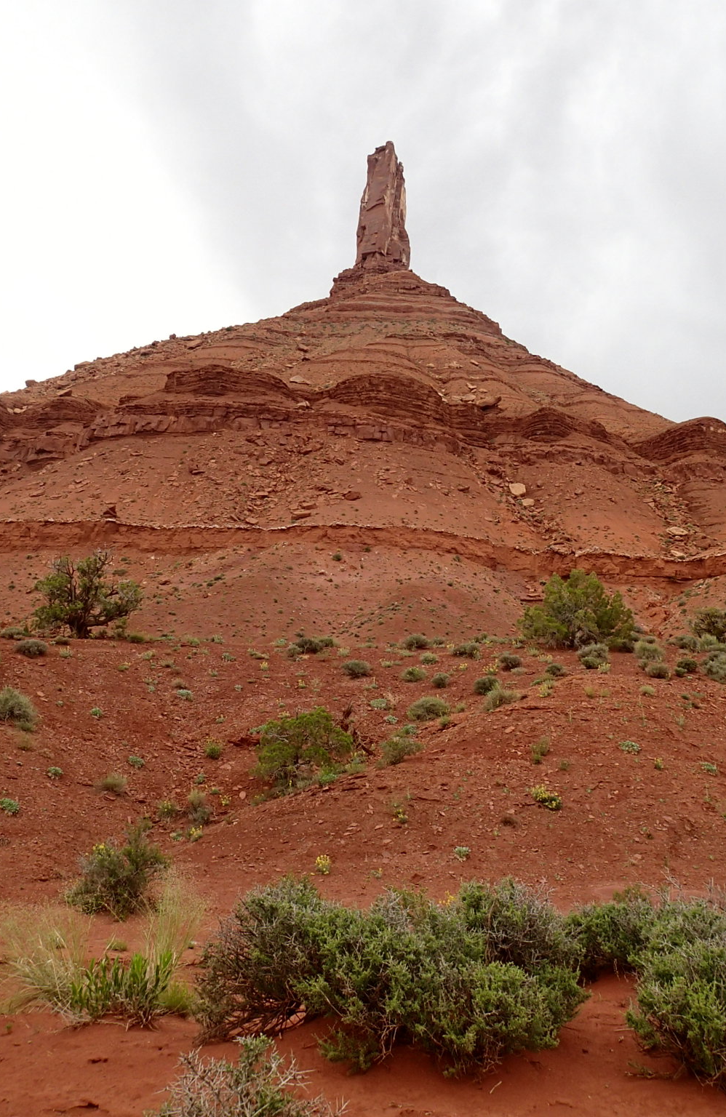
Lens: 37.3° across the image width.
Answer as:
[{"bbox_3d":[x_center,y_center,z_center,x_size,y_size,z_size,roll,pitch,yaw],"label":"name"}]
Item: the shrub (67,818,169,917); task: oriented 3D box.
[{"bbox_3d":[-1.867,2.368,8.200,0.798,0.722,0.719,0,-6,0],"label":"shrub"}]

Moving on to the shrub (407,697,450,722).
[{"bbox_3d":[1.000,2.311,16.500,0.660,0.385,0.594,0,-6,0],"label":"shrub"}]

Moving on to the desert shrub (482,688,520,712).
[{"bbox_3d":[2.170,2.225,17.000,0.607,0.378,0.546,0,-6,0],"label":"desert shrub"}]

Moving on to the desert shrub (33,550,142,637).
[{"bbox_3d":[-7.675,0.974,30.000,3.051,2.385,2.593,0,-6,0],"label":"desert shrub"}]

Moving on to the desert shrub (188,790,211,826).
[{"bbox_3d":[-1.702,2.599,11.200,0.267,0.345,0.253,1,-6,-8],"label":"desert shrub"}]

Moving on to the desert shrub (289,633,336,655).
[{"bbox_3d":[-1.059,1.801,22.500,0.974,0.462,0.828,0,-6,-3],"label":"desert shrub"}]

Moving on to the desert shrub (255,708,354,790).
[{"bbox_3d":[-0.792,2.572,14.500,1.380,1.114,1.270,0,-6,-3],"label":"desert shrub"}]

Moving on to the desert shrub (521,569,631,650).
[{"bbox_3d":[5.048,1.228,25.500,2.731,1.876,2.512,-1,-6,11],"label":"desert shrub"}]

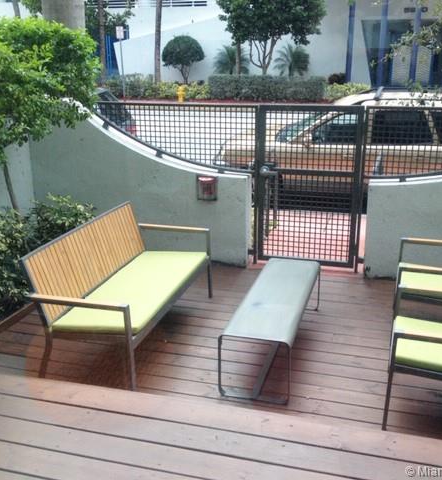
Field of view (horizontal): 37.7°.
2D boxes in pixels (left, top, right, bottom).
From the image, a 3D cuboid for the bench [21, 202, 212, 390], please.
[{"bbox_3d":[-0.639,0.299,4.555,0.712,0.776,1.602,5,17,15],"label":"bench"}]

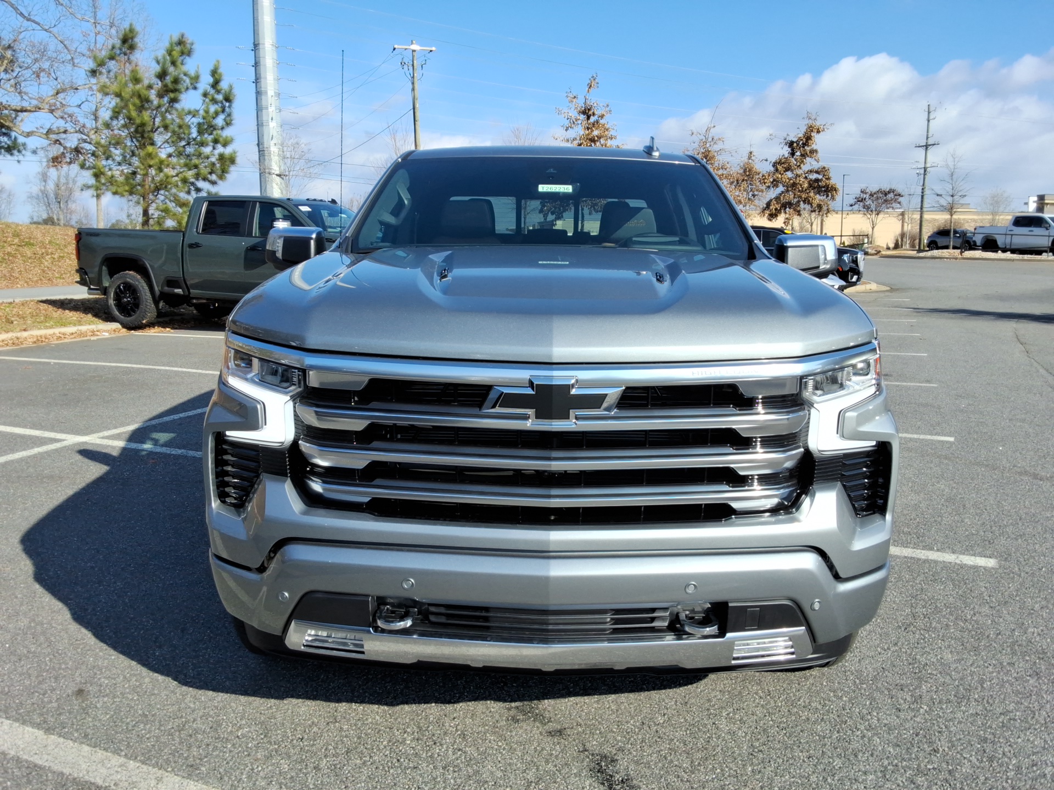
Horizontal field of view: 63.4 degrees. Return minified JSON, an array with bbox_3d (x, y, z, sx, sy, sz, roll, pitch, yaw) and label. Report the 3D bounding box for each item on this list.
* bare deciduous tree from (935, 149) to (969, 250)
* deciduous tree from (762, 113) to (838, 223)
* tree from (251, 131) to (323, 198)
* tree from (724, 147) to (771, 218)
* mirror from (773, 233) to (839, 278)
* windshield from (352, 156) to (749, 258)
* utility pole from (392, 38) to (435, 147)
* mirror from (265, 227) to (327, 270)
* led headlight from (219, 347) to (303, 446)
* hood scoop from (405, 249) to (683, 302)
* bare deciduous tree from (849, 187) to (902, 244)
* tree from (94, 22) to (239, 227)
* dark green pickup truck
[{"bbox_3d":[21.398,-9.793,42.896,1.950,4.886,1.950,1,10,2],"label":"bare deciduous tree"},{"bbox_3d":[9.786,-7.384,31.162,2.846,5.606,2.846,1,10,0],"label":"deciduous tree"},{"bbox_3d":[-11.008,-9.437,38.967,3.300,4.912,3.200,1,10,2],"label":"tree"},{"bbox_3d":[9.331,-8.083,36.118,2.100,4.630,2.100,1,10,2],"label":"tree"},{"bbox_3d":[1.223,-0.607,3.740,0.285,0.205,0.170,0,10,-5],"label":"mirror"},{"bbox_3d":[0.103,-0.820,3.691,1.620,0.540,0.900,1,10,1],"label":"windshield"},{"bbox_3d":[-6.079,-12.956,46.449,2.350,12.018,0.400,1,10,2],"label":"utility pole"},{"bbox_3d":[-0.975,-0.618,3.689,0.290,0.220,0.200,1,10,1],"label":"mirror"},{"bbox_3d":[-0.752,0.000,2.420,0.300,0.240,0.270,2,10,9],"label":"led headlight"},{"bbox_3d":[0.082,-0.400,2.863,0.920,0.160,0.720,1,10,1],"label":"hood scoop"},{"bbox_3d":[19.890,-10.265,48.914,3.139,3.329,3.139,1,10,0],"label":"bare deciduous tree"},{"bbox_3d":[-9.487,-6.613,22.198,3.850,5.583,3.600,1,10,2],"label":"tree"},{"bbox_3d":[-3.901,-2.021,13.107,6.350,2.050,2.080,5,11,22],"label":"dark green pickup truck"}]

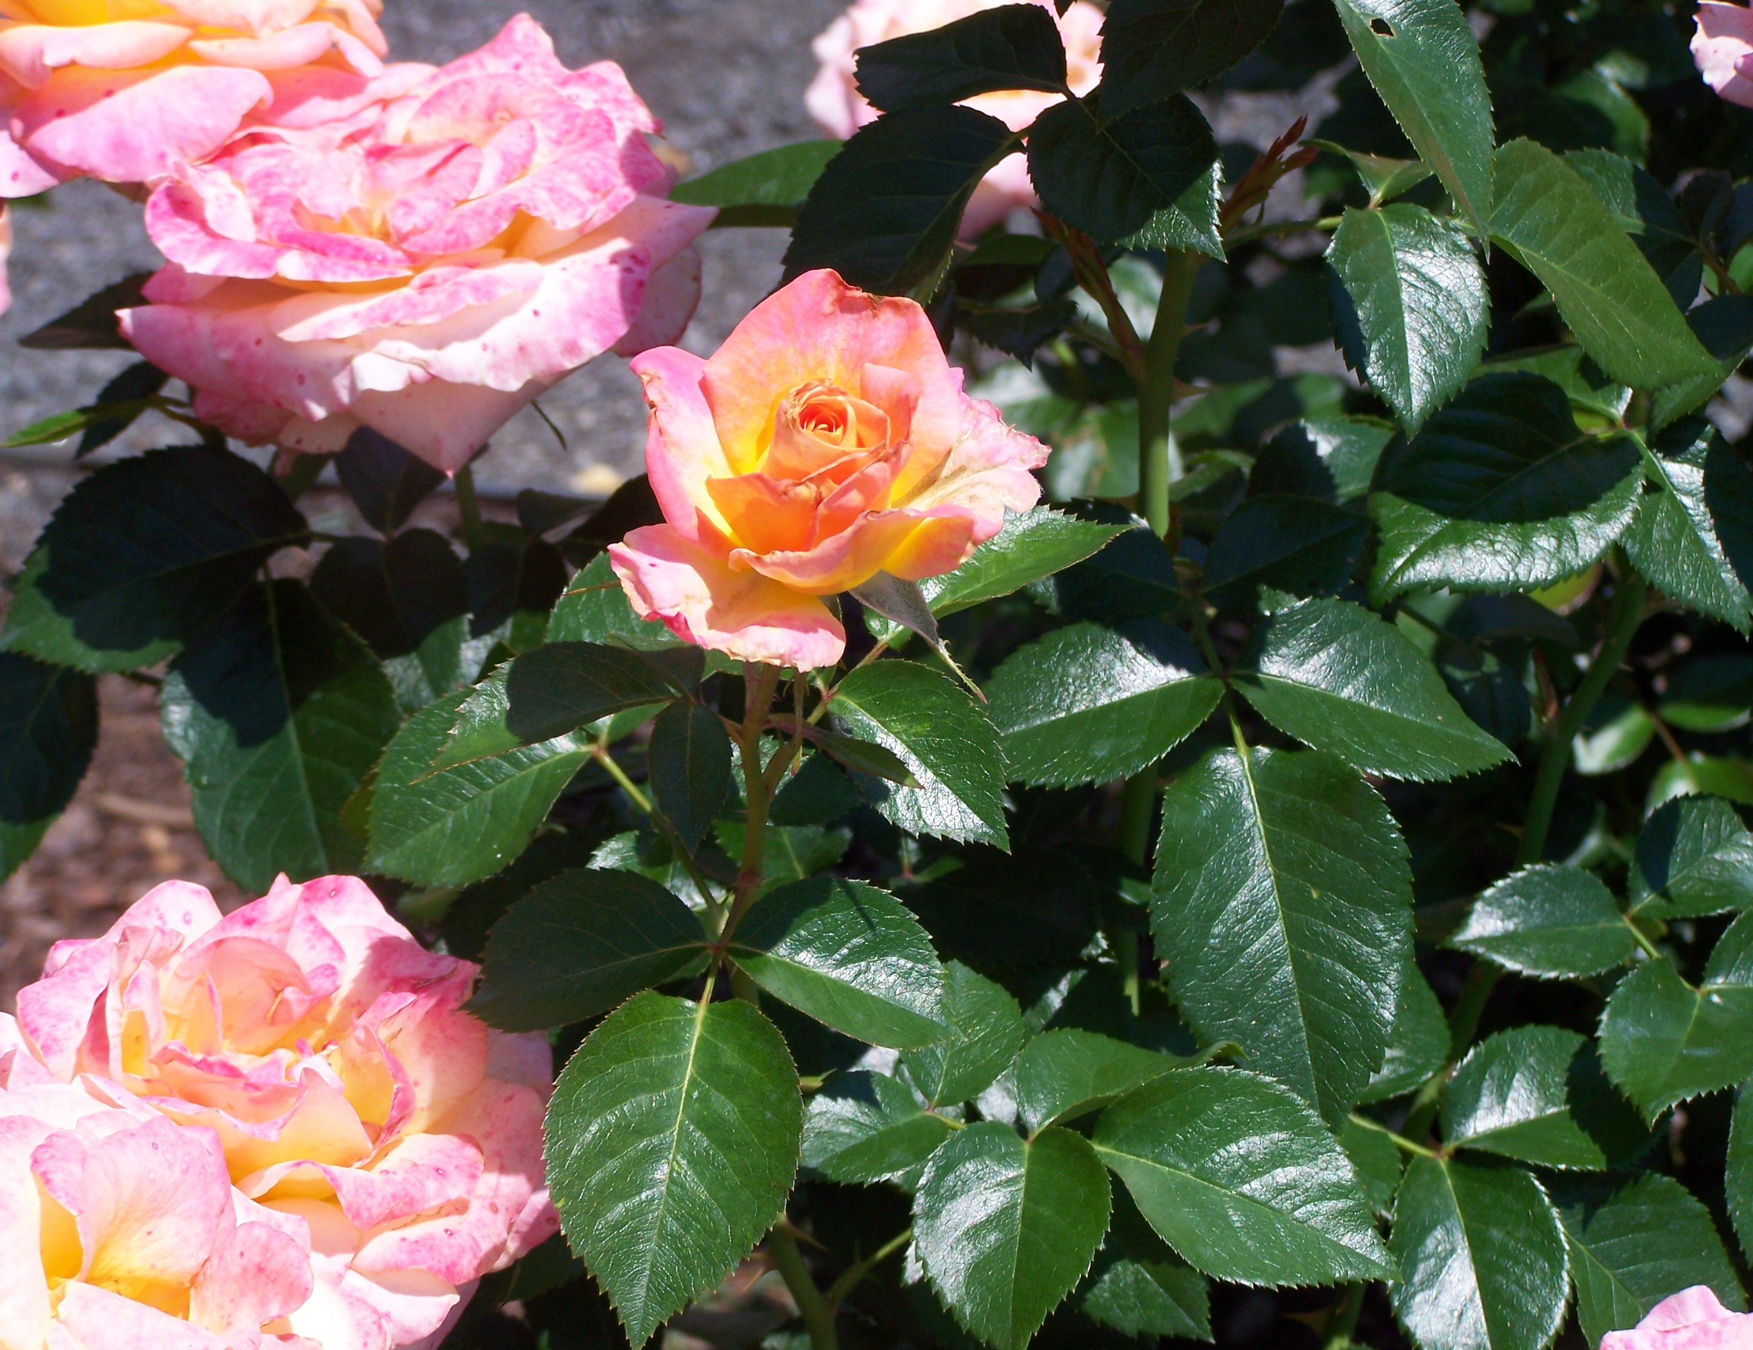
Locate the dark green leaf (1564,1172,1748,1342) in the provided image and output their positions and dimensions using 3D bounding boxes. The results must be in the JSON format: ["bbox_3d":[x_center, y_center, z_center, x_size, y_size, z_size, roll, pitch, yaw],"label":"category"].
[{"bbox_3d":[0.183,0.142,1.281,0.053,0.010,0.044,39,68,11],"label":"dark green leaf"}]

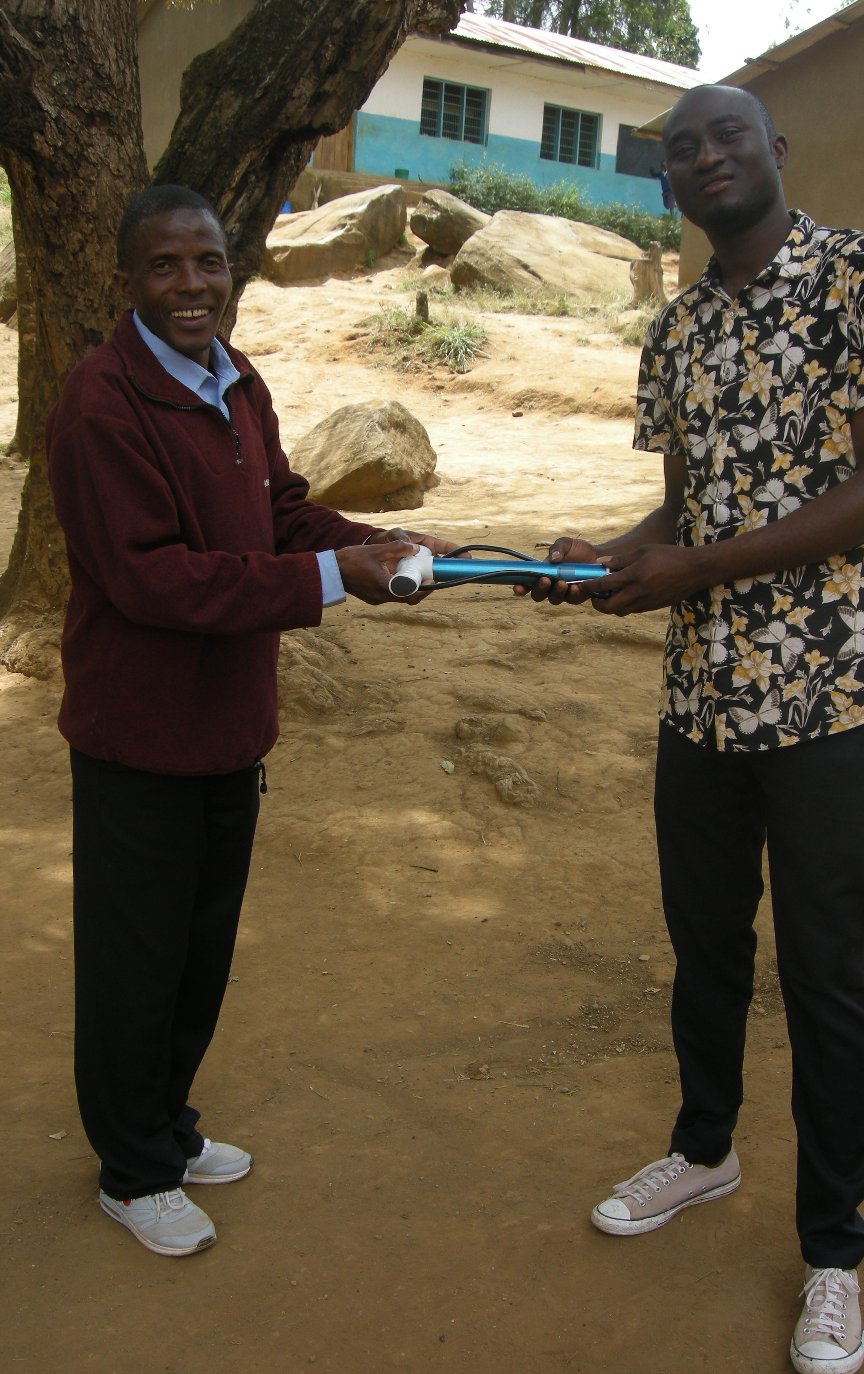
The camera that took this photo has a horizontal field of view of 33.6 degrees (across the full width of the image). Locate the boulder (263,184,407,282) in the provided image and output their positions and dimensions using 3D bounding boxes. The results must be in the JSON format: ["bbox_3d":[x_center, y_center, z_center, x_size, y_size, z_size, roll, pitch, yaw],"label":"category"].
[{"bbox_3d":[-1.251,-5.713,18.000,1.950,1.120,1.500,3,12,0],"label":"boulder"}]

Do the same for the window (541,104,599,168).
[{"bbox_3d":[2.970,-11.628,30.201,1.580,1.120,0.120,-5,14,-32],"label":"window"}]

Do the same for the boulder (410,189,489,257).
[{"bbox_3d":[0.227,-5.946,18.300,1.050,0.880,1.050,3,12,0],"label":"boulder"}]

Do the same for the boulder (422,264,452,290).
[{"bbox_3d":[0.071,-4.936,17.200,0.400,0.310,0.360,3,12,0],"label":"boulder"}]

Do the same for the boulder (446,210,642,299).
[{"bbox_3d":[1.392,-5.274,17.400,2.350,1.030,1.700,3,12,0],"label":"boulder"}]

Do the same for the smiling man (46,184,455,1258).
[{"bbox_3d":[-0.284,0.088,2.232,0.640,1.670,0.500,12,15,35],"label":"smiling man"}]

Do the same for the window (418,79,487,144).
[{"bbox_3d":[0.493,-11.515,28.617,1.600,1.120,0.120,-5,14,-32],"label":"window"}]

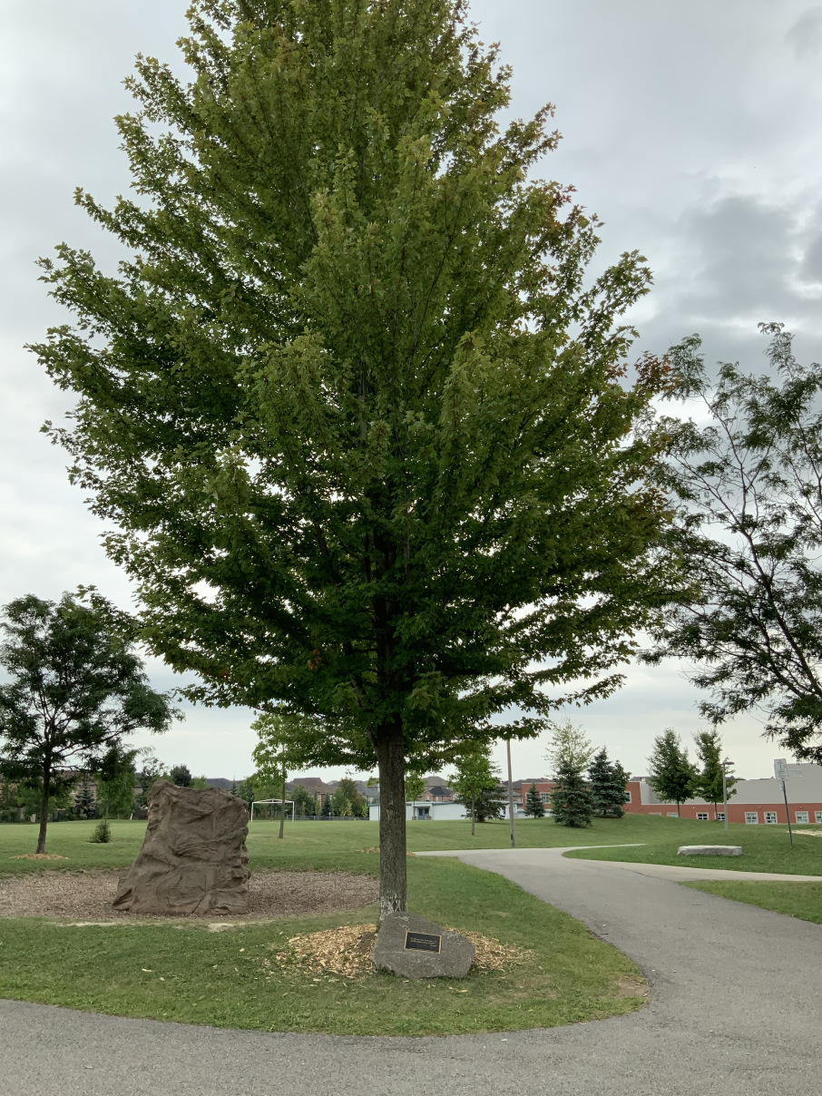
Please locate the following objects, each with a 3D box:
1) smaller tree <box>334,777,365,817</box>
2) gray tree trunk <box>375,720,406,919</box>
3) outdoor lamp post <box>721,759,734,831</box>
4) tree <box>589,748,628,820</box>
[{"bbox_3d":[-8.365,34.247,125.414,4.213,5.738,4.213,1,-16,-4],"label":"smaller tree"},{"bbox_3d":[-0.256,3.403,11.508,0.360,2.441,0.360,0,-16,-1],"label":"gray tree trunk"},{"bbox_3d":[18.997,14.926,55.014,0.723,4.249,0.350,0,-16,0],"label":"outdoor lamp post"},{"bbox_3d":[15.203,18.112,70.740,3.076,5.283,3.076,-3,-16,11],"label":"tree"}]

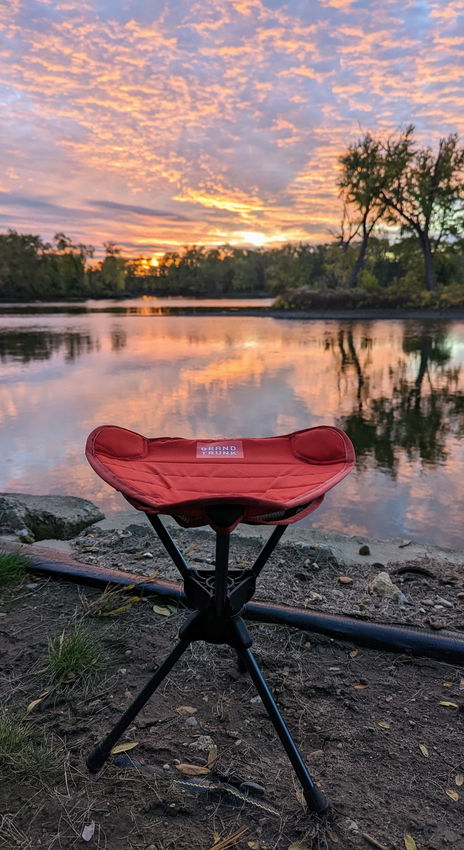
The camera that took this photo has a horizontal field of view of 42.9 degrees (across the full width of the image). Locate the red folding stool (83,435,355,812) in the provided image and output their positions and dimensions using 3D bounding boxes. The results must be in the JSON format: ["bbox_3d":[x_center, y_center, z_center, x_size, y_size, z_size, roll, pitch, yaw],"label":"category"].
[{"bbox_3d":[-0.014,0.257,0.845,0.415,0.483,0.398,0,13,0],"label":"red folding stool"}]

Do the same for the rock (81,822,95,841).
[{"bbox_3d":[-0.185,0.523,0.760,0.013,0.009,0.022,4,13,17],"label":"rock"}]

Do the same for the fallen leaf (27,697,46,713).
[{"bbox_3d":[-0.327,0.468,0.988,0.013,0.008,0.036,7,15,29],"label":"fallen leaf"}]

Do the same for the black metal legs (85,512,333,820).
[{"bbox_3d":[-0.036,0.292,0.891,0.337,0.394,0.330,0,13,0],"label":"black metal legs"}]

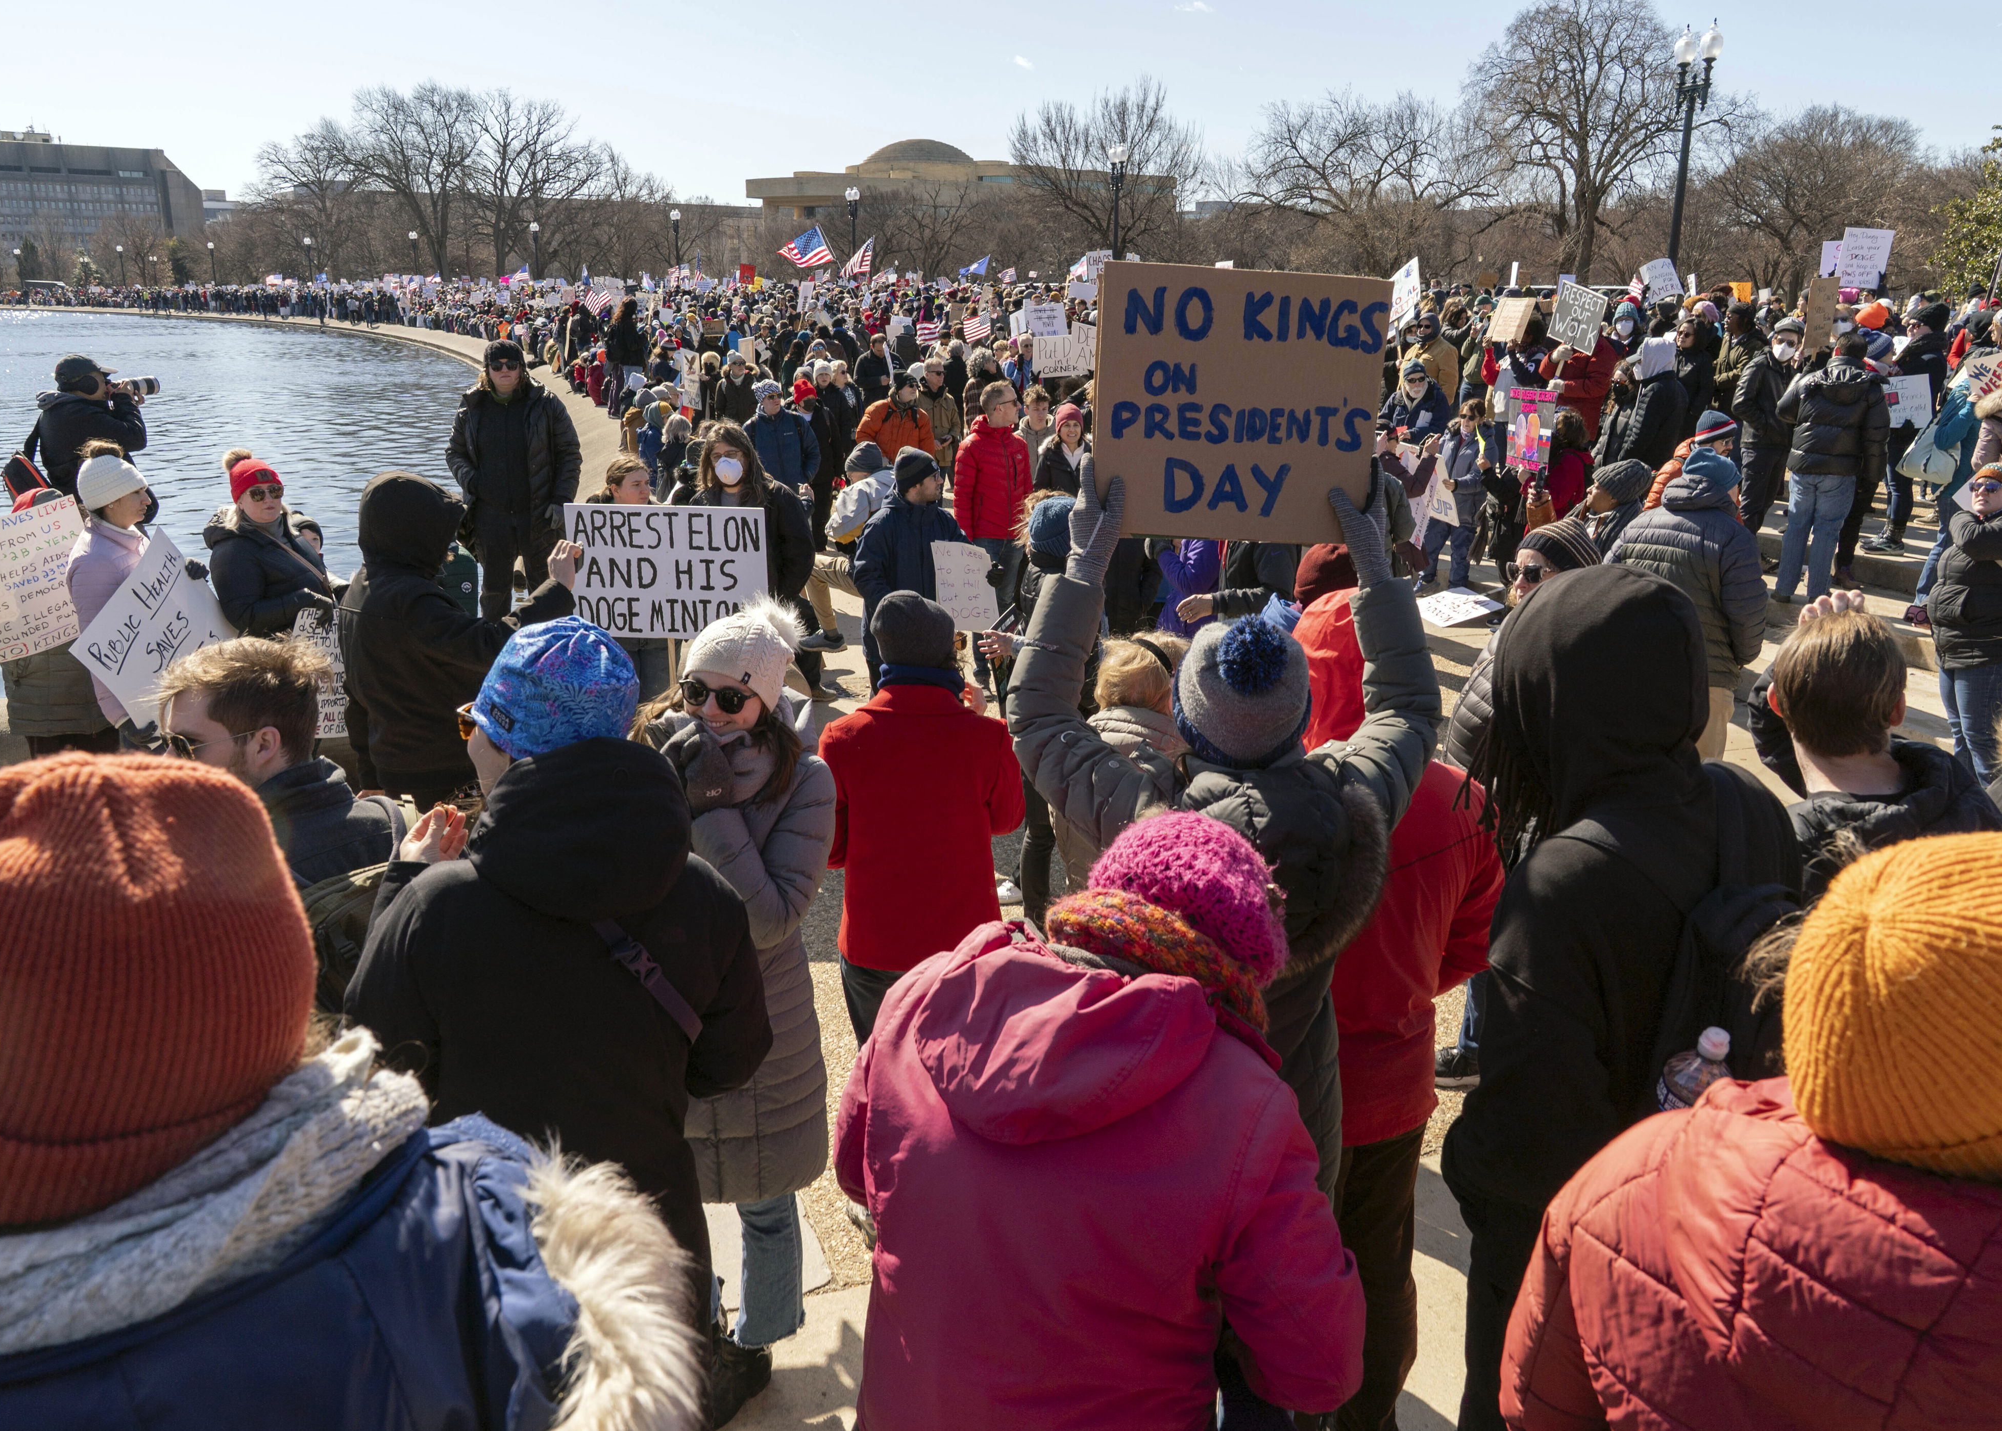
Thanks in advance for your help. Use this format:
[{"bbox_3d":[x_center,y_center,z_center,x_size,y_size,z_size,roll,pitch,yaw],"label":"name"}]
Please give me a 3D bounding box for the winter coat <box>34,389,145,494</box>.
[{"bbox_3d":[-4.337,-1.248,6.834,0.490,0.630,0.460,-7,18,-21],"label":"winter coat"}]

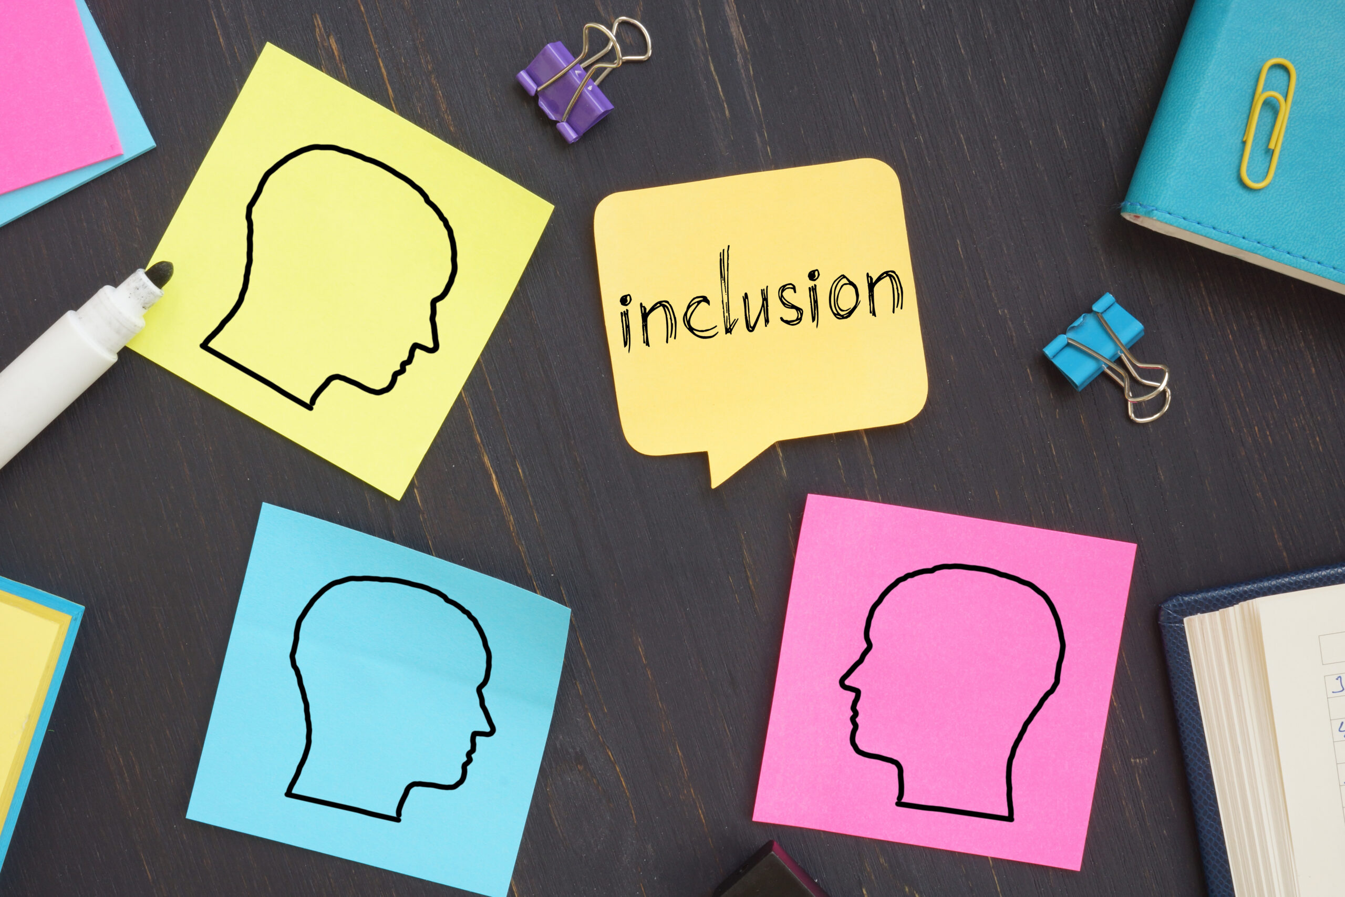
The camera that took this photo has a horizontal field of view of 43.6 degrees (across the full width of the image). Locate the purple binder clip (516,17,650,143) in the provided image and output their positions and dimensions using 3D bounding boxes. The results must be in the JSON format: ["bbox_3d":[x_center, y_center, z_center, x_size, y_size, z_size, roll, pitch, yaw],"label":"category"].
[{"bbox_3d":[-0.018,-0.086,0.374,0.029,0.017,0.020,-39,91,2],"label":"purple binder clip"}]

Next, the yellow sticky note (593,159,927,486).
[{"bbox_3d":[0.021,-0.028,0.383,0.071,0.002,0.070,-8,92,1],"label":"yellow sticky note"}]

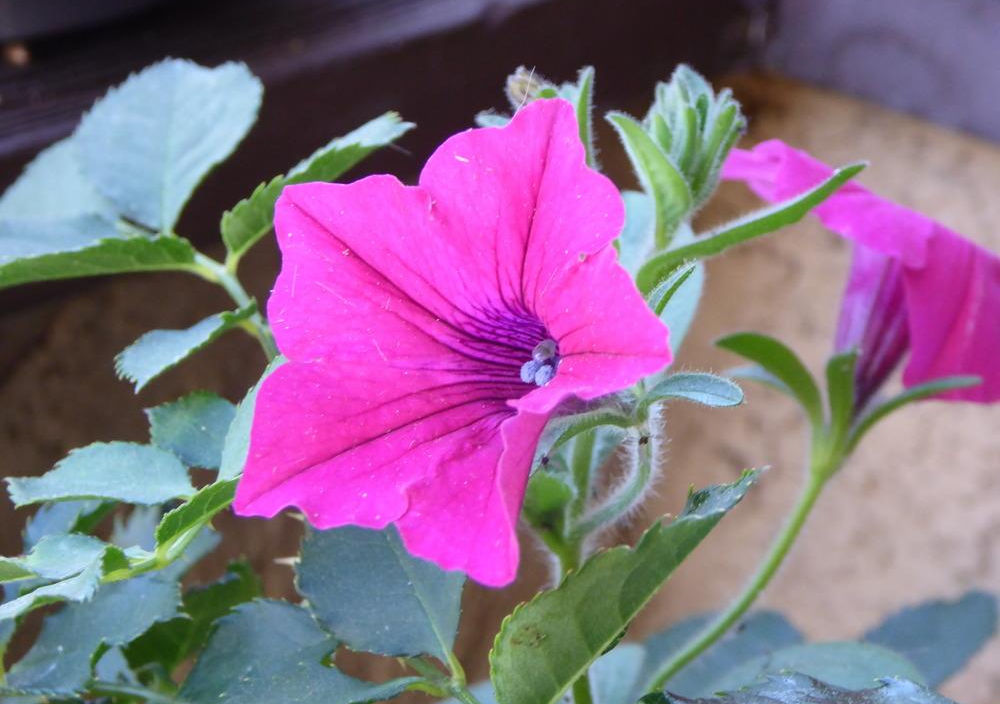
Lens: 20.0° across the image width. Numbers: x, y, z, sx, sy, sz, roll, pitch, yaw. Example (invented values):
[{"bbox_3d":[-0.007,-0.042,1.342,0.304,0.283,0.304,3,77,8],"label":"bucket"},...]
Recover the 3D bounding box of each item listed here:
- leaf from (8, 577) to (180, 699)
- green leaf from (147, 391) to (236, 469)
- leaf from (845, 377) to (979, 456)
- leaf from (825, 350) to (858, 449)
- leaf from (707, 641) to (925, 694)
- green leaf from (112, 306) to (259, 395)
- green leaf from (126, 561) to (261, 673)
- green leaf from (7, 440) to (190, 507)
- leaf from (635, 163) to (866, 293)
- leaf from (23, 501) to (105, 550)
[{"bbox_3d":[-0.069,0.047,0.475,0.031,0.005,0.018,-31,38,-12],"label":"leaf"},{"bbox_3d":[-0.050,0.013,0.462,0.015,0.012,0.003,15,-22,6],"label":"green leaf"},{"bbox_3d":[0.070,0.011,0.476,0.025,0.007,0.006,-29,6,0],"label":"leaf"},{"bbox_3d":[0.058,0.008,0.478,0.005,0.017,0.004,13,6,12],"label":"leaf"},{"bbox_3d":[0.058,0.060,0.525,0.038,0.006,0.022,-3,22,-12],"label":"leaf"},{"bbox_3d":[-0.050,-0.001,0.452,0.024,0.005,0.011,-35,27,-12],"label":"green leaf"},{"bbox_3d":[-0.052,0.045,0.482,0.025,0.014,0.005,-35,48,-6],"label":"green leaf"},{"bbox_3d":[-0.063,0.019,0.445,0.029,0.005,0.017,-2,29,-12],"label":"green leaf"},{"bbox_3d":[0.040,-0.019,0.450,0.040,0.007,0.010,-27,-18,-3],"label":"leaf"},{"bbox_3d":[-0.073,0.029,0.475,0.015,0.004,0.011,-28,48,-15],"label":"leaf"}]

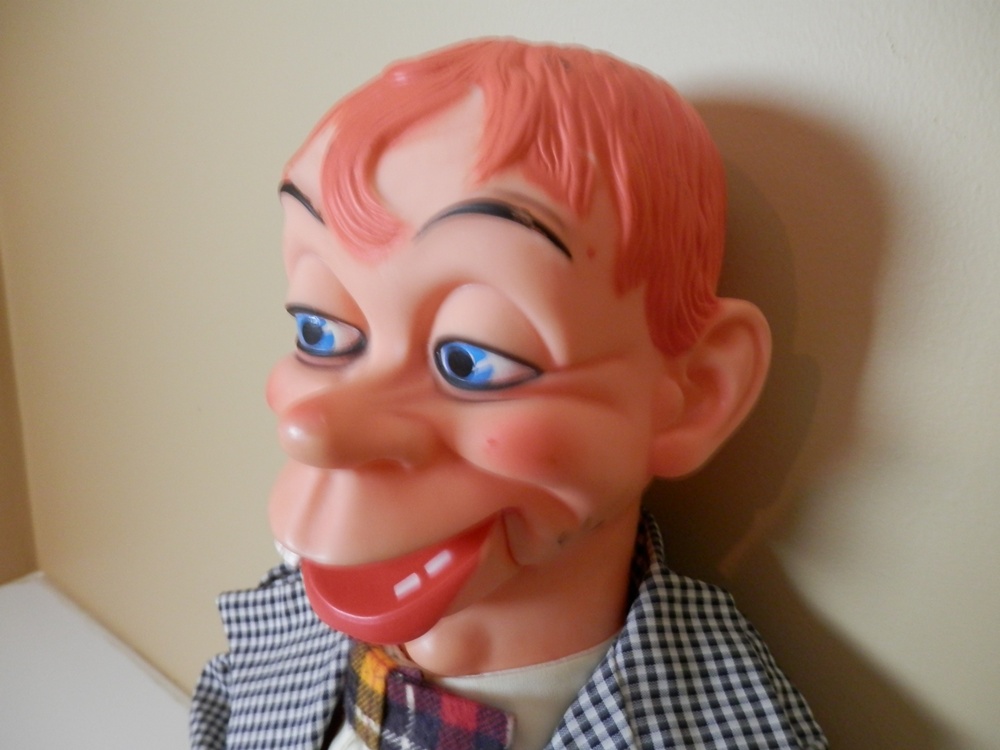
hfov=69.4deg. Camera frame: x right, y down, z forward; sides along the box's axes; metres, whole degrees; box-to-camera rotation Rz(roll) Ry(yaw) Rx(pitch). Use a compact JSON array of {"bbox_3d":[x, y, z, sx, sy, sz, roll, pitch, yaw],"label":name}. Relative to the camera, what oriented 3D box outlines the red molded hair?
[{"bbox_3d":[0.018,-0.048,0.250,0.116,0.106,0.147,17,19,32],"label":"red molded hair"}]

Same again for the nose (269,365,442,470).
[{"bbox_3d":[-0.037,0.010,0.191,0.034,0.029,0.038,17,19,32],"label":"nose"}]

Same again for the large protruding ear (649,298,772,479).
[{"bbox_3d":[0.068,0.008,0.233,0.036,0.055,0.023,1,17,-16],"label":"large protruding ear"}]

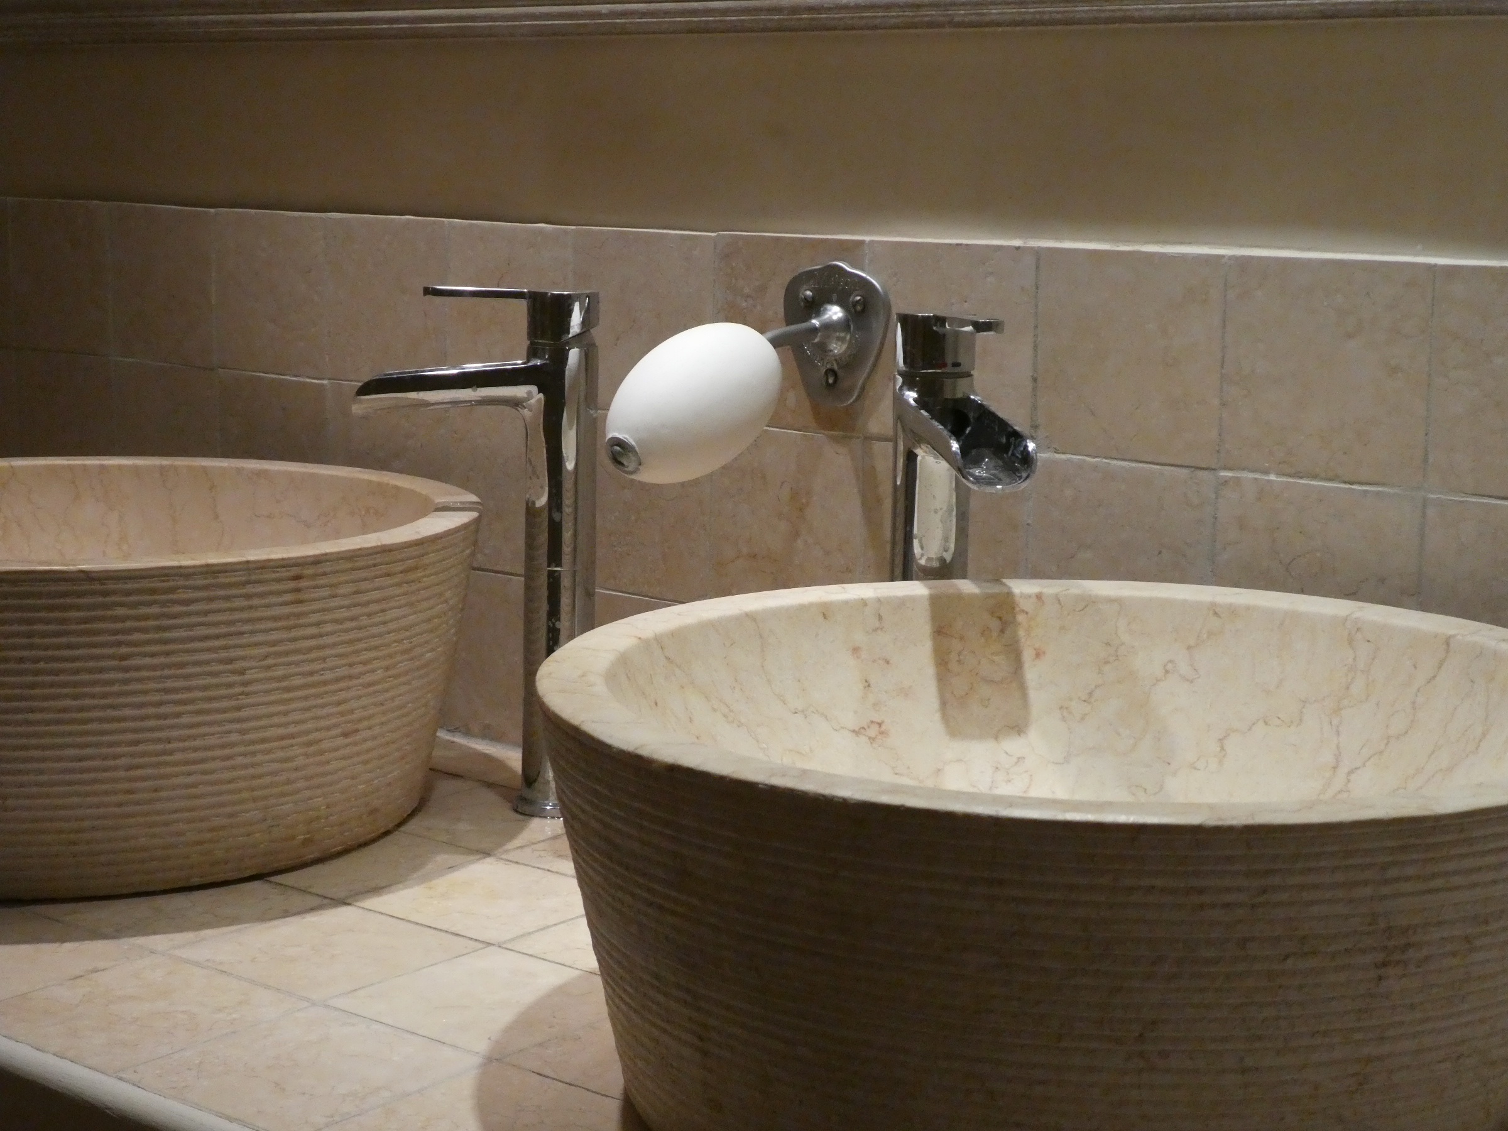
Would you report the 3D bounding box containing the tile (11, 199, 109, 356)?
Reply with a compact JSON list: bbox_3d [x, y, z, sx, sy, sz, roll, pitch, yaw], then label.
[{"bbox_3d":[-0.475,-0.199,1.625,0.107,0.103,0.010,8,11,36],"label":"tile"}]

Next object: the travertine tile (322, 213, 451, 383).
[{"bbox_3d":[-0.225,-0.163,1.456,0.100,0.102,0.010,8,13,35],"label":"travertine tile"}]

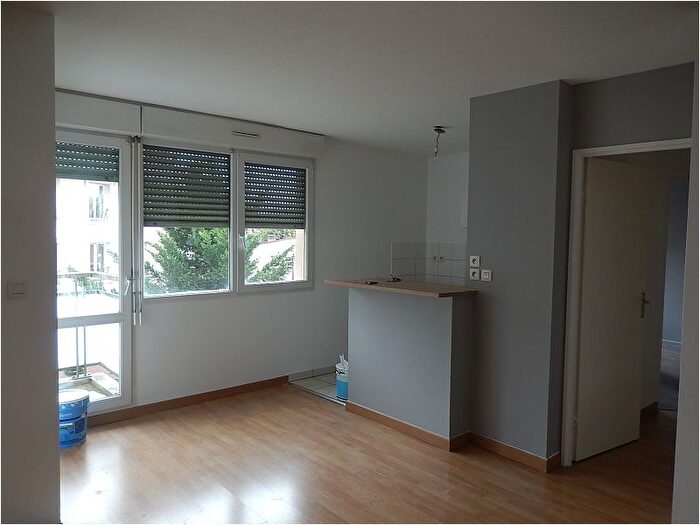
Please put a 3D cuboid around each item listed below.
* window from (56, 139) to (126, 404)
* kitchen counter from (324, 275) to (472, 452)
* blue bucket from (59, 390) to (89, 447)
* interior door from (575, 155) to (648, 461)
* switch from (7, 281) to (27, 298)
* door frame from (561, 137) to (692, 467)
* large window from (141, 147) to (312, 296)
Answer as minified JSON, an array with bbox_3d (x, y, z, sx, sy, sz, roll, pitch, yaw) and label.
[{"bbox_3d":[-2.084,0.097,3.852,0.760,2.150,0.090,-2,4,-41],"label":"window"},{"bbox_3d":[0.447,0.749,4.066,0.688,1.137,1.193,-2,4,-41],"label":"kitchen counter"},{"bbox_3d":[-2.075,1.141,3.664,0.325,0.330,0.325,-2,4,-41],"label":"blue bucket"},{"bbox_3d":[1.852,0.327,3.569,0.753,2.034,0.045,-1,4,-31],"label":"interior door"},{"bbox_3d":[-1.515,0.124,2.303,0.082,0.084,0.012,-2,4,-41],"label":"switch"},{"bbox_3d":[1.756,0.343,3.049,0.110,2.093,0.860,-2,4,-41],"label":"door frame"},{"bbox_3d":[-1.066,-0.344,4.719,1.752,1.305,0.090,-2,4,-41],"label":"large window"}]

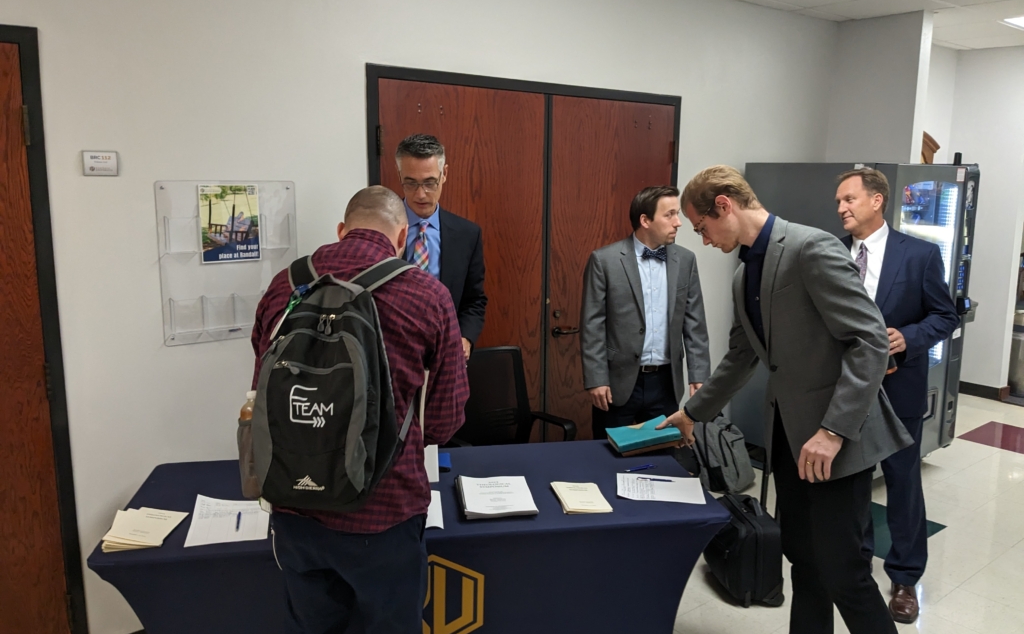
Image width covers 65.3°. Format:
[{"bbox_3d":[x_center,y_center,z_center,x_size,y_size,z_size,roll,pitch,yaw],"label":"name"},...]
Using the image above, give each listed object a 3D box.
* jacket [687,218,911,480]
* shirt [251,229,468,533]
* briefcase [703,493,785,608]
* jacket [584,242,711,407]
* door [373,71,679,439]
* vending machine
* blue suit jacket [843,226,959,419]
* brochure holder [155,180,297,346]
[{"bbox_3d":[0.925,0.086,2.549,0.550,0.790,0.580,-3,10,-15],"label":"jacket"},{"bbox_3d":[-0.345,0.168,1.985,0.530,0.760,0.400,1,10,8],"label":"shirt"},{"bbox_3d":[0.968,0.987,3.465,0.210,0.360,0.400,-1,10,-8],"label":"briefcase"},{"bbox_3d":[0.555,0.017,3.318,0.550,0.720,0.280,-1,10,-8],"label":"jacket"},{"bbox_3d":[0.167,-0.009,3.951,1.850,2.150,0.080,-7,12,-38],"label":"door"},{"bbox_3d":[2.033,0.009,4.806,0.955,1.810,0.915,-7,12,-38],"label":"vending machine"},{"bbox_3d":[1.450,0.022,3.147,0.340,0.770,0.540,-8,13,-41],"label":"blue suit jacket"},{"bbox_3d":[-1.014,-0.200,2.917,0.500,0.585,0.065,-7,12,-38],"label":"brochure holder"}]

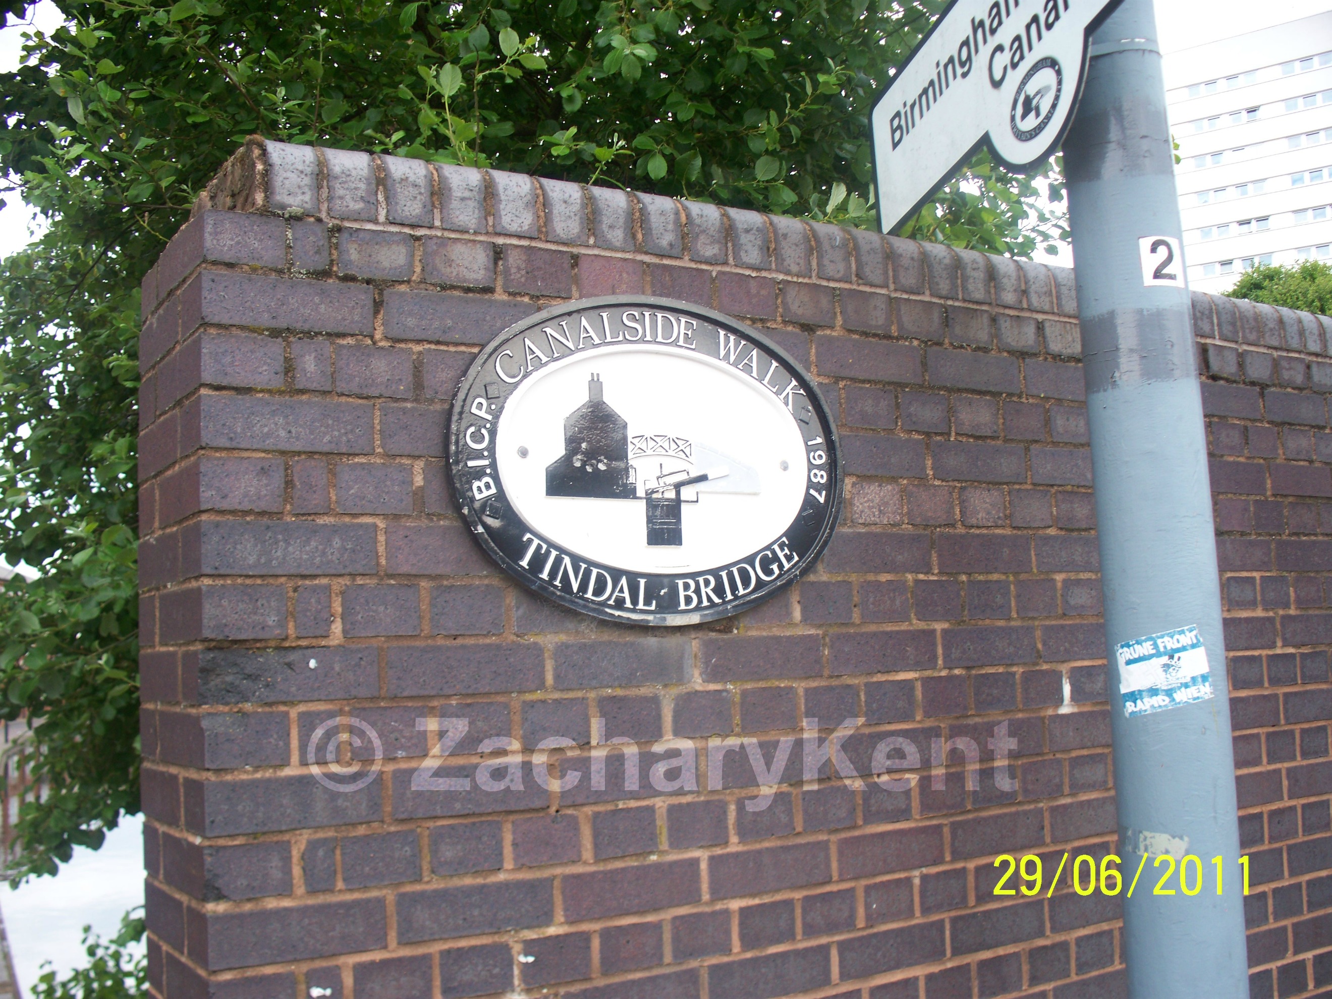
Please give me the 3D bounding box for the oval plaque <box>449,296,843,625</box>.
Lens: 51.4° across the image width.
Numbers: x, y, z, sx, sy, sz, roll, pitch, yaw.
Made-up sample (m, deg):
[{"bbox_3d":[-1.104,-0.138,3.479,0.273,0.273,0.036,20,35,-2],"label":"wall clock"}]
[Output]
[{"bbox_3d":[-0.007,-0.055,1.912,0.640,0.458,0.023,2,-7,-32],"label":"oval plaque"}]

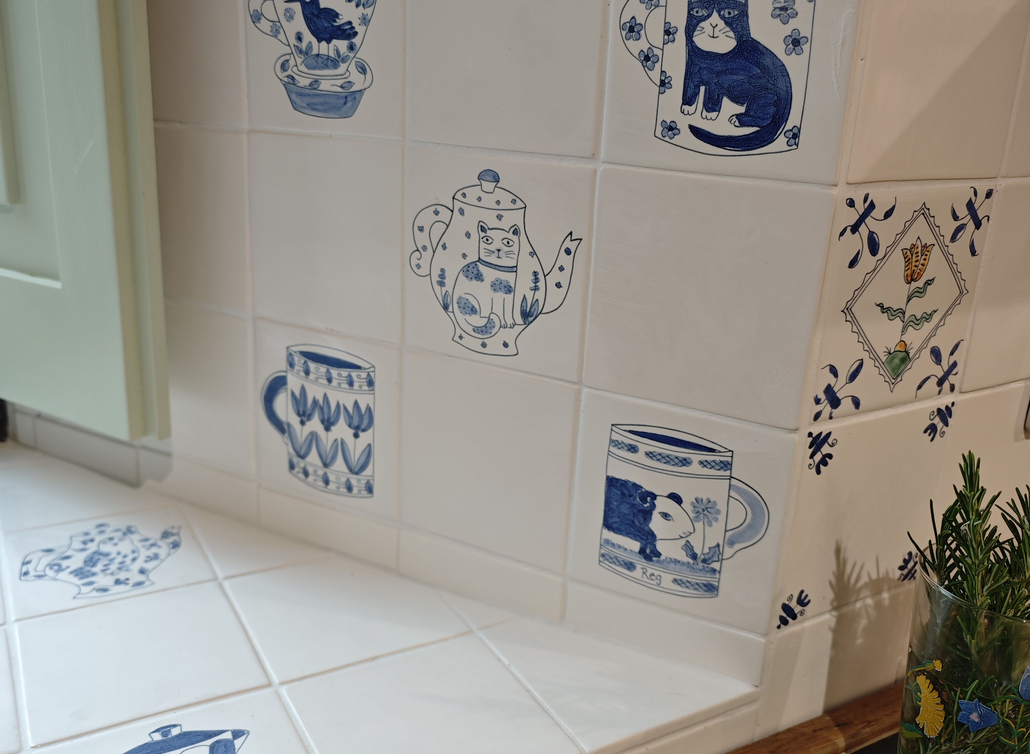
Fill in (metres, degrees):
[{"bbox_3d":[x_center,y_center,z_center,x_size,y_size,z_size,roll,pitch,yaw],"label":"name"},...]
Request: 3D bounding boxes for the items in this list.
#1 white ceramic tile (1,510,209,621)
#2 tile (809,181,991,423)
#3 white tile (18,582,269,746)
[{"bbox_3d":[-0.296,0.133,0.663,0.129,0.010,0.129,-6,21,-31],"label":"white ceramic tile"},{"bbox_3d":[0.220,-0.044,0.521,0.127,0.131,0.009,-7,20,-30],"label":"tile"},{"bbox_3d":[-0.229,0.173,0.558,0.129,0.010,0.129,-6,21,-31],"label":"white tile"}]

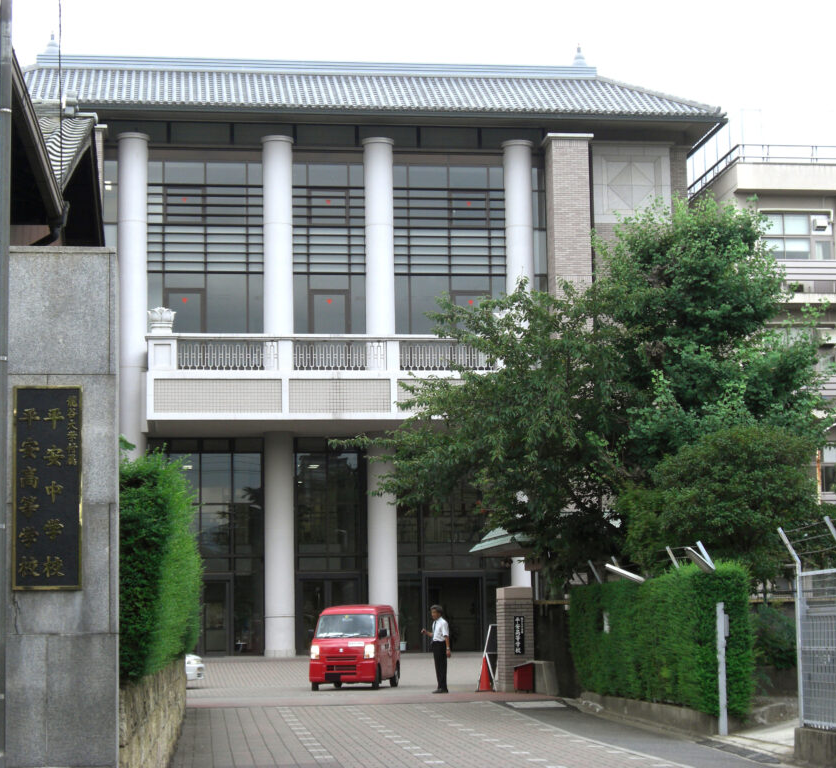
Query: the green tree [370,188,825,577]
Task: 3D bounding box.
[{"bbox_3d":[3.965,1.130,43.165,10.000,10.990,7.800,0,-6,-8],"label":"green tree"}]

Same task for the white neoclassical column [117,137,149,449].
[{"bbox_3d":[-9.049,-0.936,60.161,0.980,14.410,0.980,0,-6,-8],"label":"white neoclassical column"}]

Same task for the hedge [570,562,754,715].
[{"bbox_3d":[3.572,3.853,29.088,0.700,2.100,8.000,0,-6,-8],"label":"hedge"}]

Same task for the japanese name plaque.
[{"bbox_3d":[-2.231,0.629,11.400,0.410,1.230,0.050,0,-6,-8],"label":"japanese name plaque"}]

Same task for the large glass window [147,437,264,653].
[{"bbox_3d":[-6.892,5.183,61.398,3.804,6.983,0.200,0,-6,-8],"label":"large glass window"}]

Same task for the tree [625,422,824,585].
[{"bbox_3d":[6.566,3.611,40.881,4.000,5.490,3.700,0,-6,-8],"label":"tree"}]

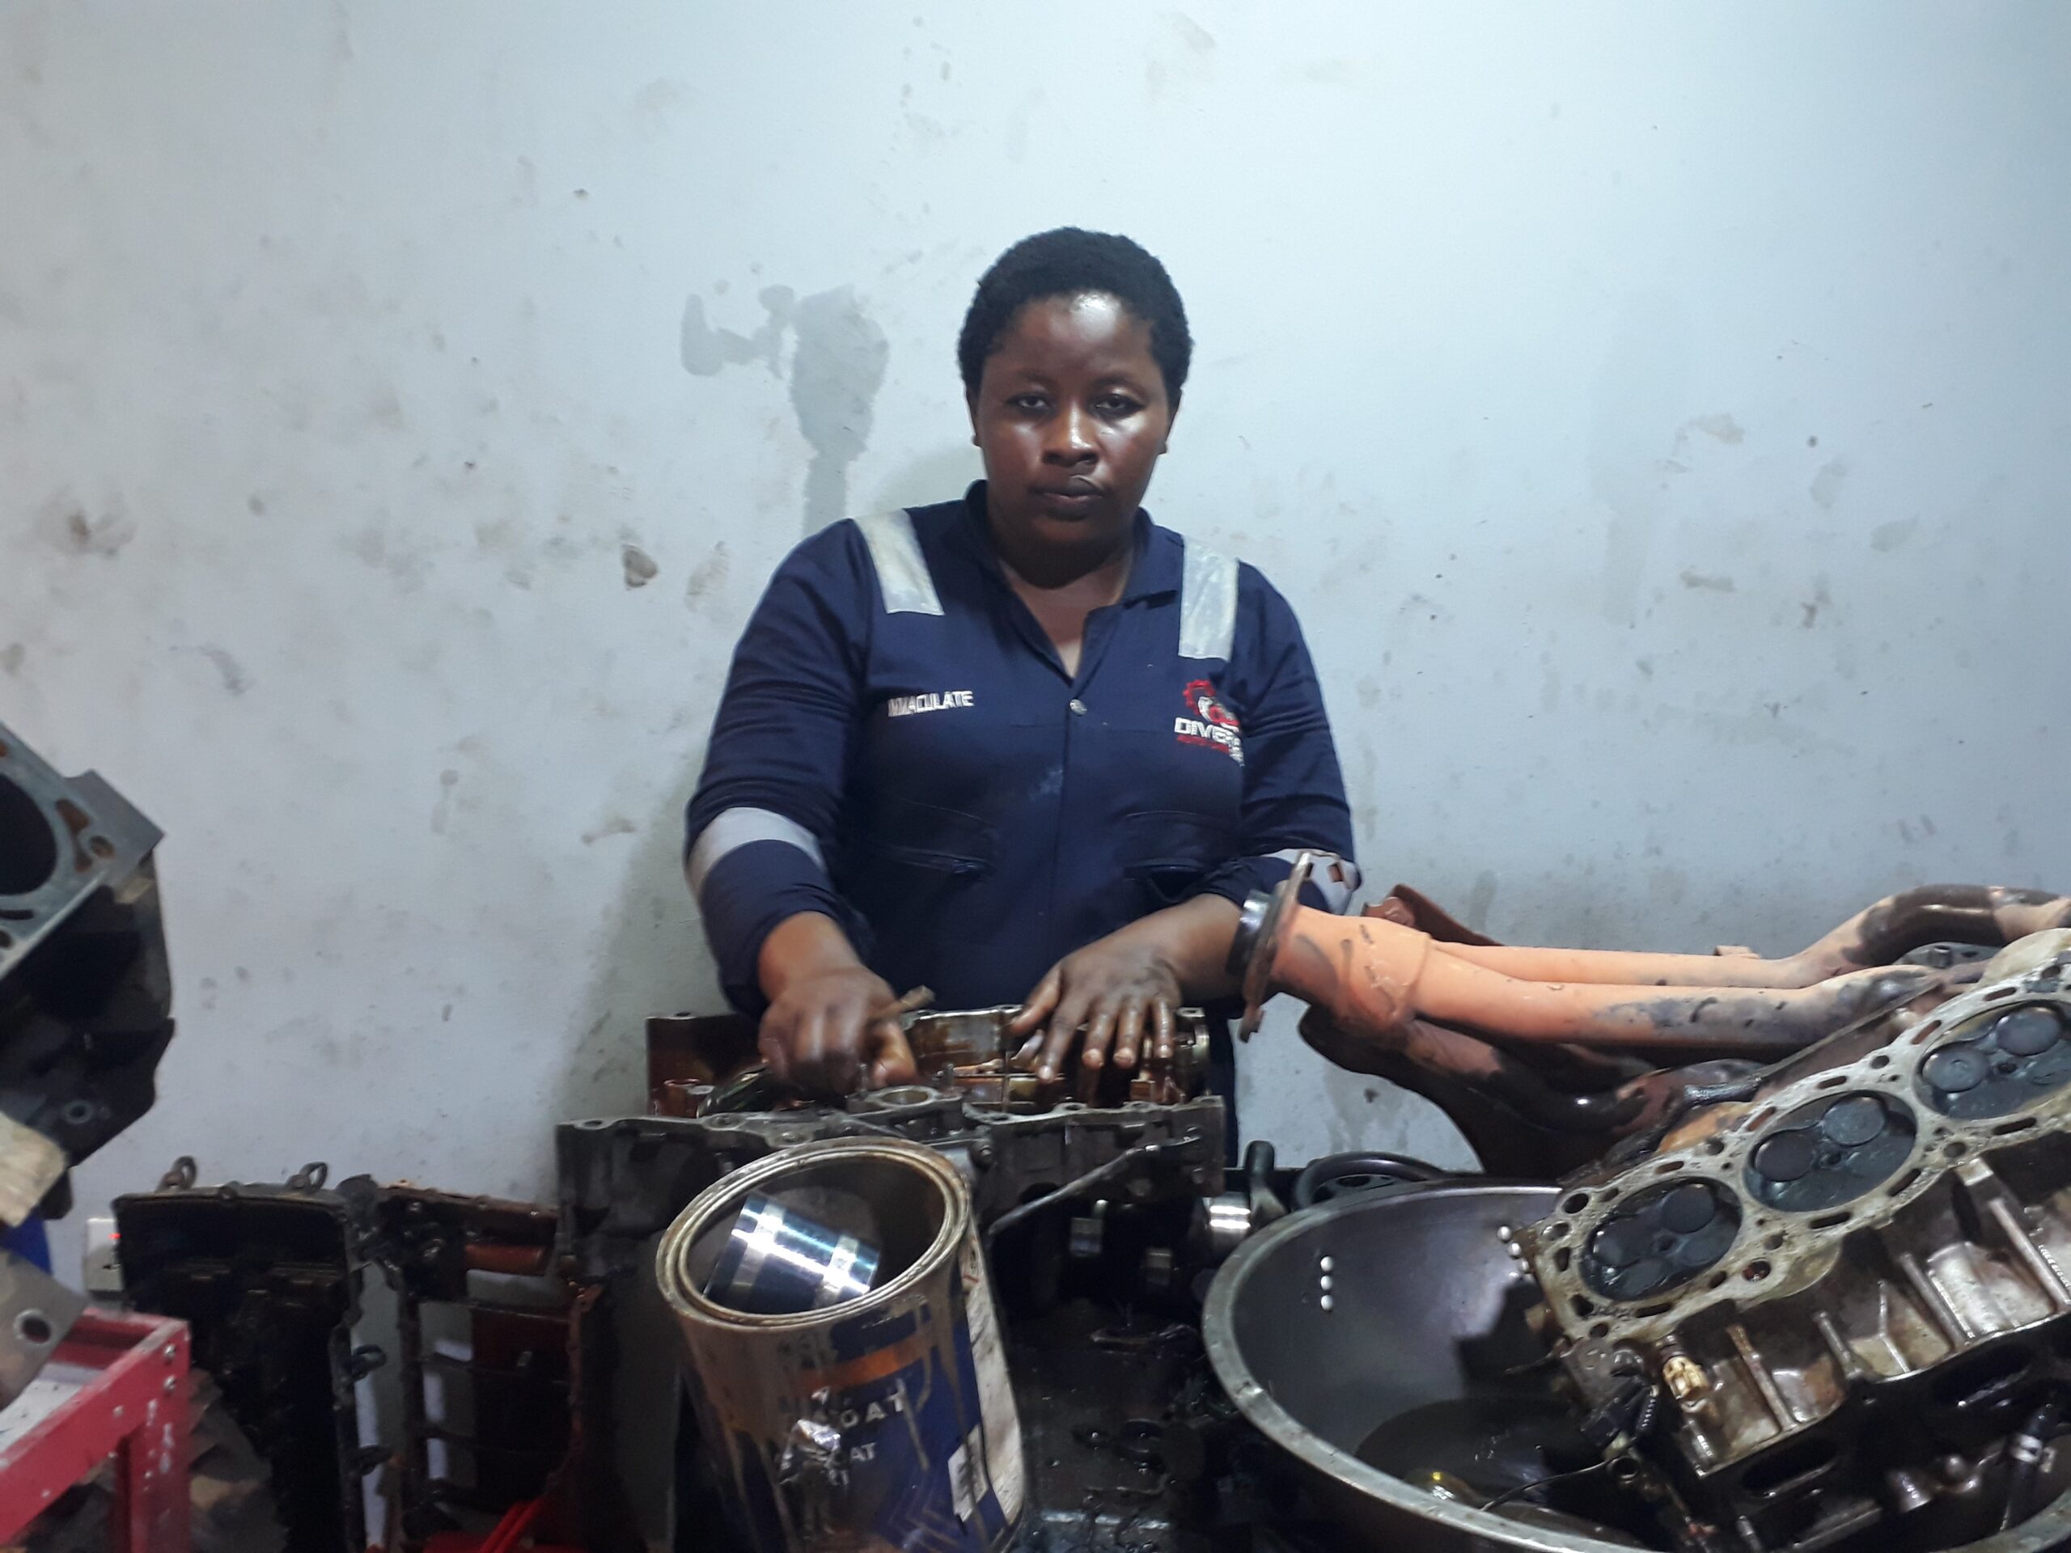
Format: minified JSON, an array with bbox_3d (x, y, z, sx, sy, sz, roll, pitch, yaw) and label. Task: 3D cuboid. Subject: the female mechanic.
[{"bbox_3d":[-0.012,0.355,1.365,0.550,1.580,0.460,0,2,-12],"label":"female mechanic"}]

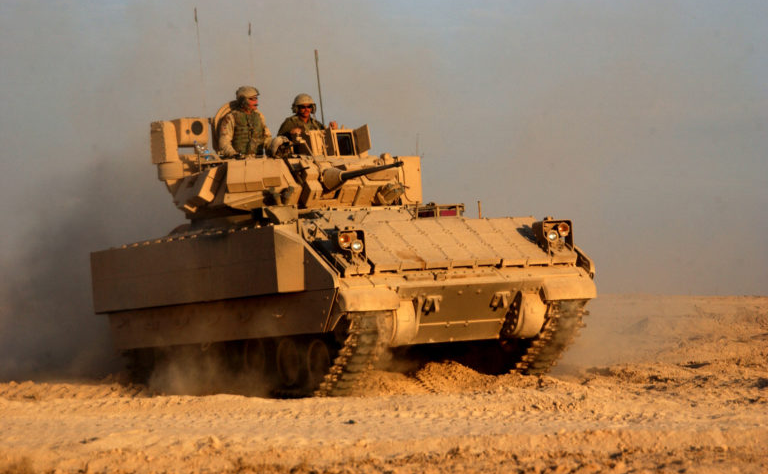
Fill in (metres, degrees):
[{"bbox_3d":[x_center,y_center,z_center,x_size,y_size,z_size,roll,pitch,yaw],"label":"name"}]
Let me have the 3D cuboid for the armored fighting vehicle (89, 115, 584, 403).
[{"bbox_3d":[-0.625,0.096,35.092,3.280,3.400,6.500,-2,-3,-30],"label":"armored fighting vehicle"}]

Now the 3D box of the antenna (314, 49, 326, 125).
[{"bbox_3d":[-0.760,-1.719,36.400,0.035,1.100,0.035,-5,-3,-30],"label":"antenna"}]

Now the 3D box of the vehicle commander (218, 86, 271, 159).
[{"bbox_3d":[-1.620,-0.950,35.750,0.600,1.700,0.420,-1,-2,-30],"label":"vehicle commander"}]

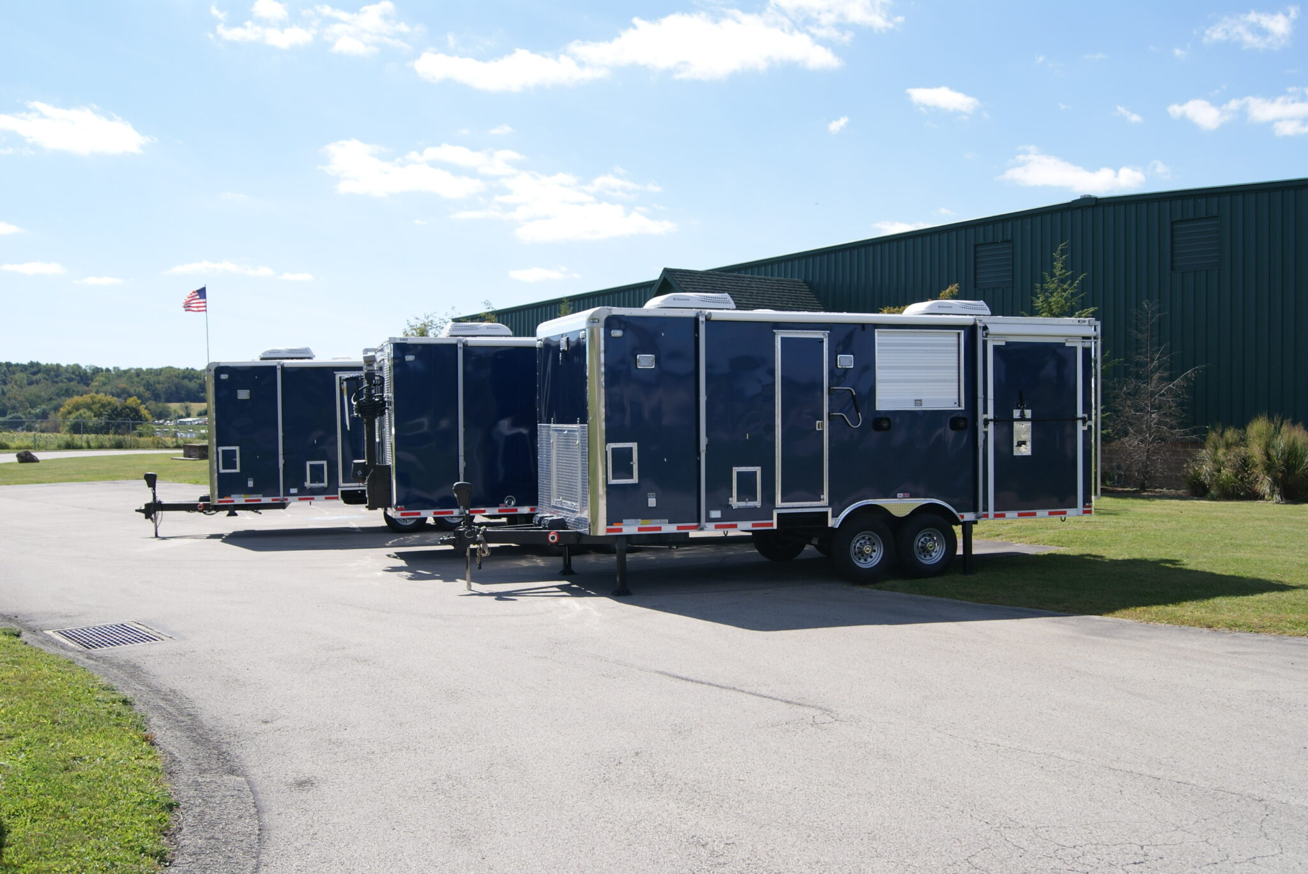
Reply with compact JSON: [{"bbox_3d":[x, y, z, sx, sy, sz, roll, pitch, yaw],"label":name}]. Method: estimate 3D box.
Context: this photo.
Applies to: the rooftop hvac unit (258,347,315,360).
[{"bbox_3d":[-6.770,-1.522,24.196,1.000,0.255,0.720,-2,1,-11],"label":"rooftop hvac unit"}]

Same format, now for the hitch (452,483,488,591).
[{"bbox_3d":[-2.112,1.138,15.071,0.400,1.260,0.280,-1,1,-20],"label":"hitch"}]

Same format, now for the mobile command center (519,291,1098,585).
[{"bbox_3d":[1.377,-0.017,16.289,8.080,3.460,2.520,-1,1,-20],"label":"mobile command center"}]

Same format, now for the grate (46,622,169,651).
[{"bbox_3d":[-4.885,1.813,11.756,0.770,0.060,1.310,-1,1,-40],"label":"grate"}]

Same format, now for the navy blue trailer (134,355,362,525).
[{"bbox_3d":[-5.444,0.025,24.475,8.100,3.410,2.520,-2,1,-11],"label":"navy blue trailer"}]

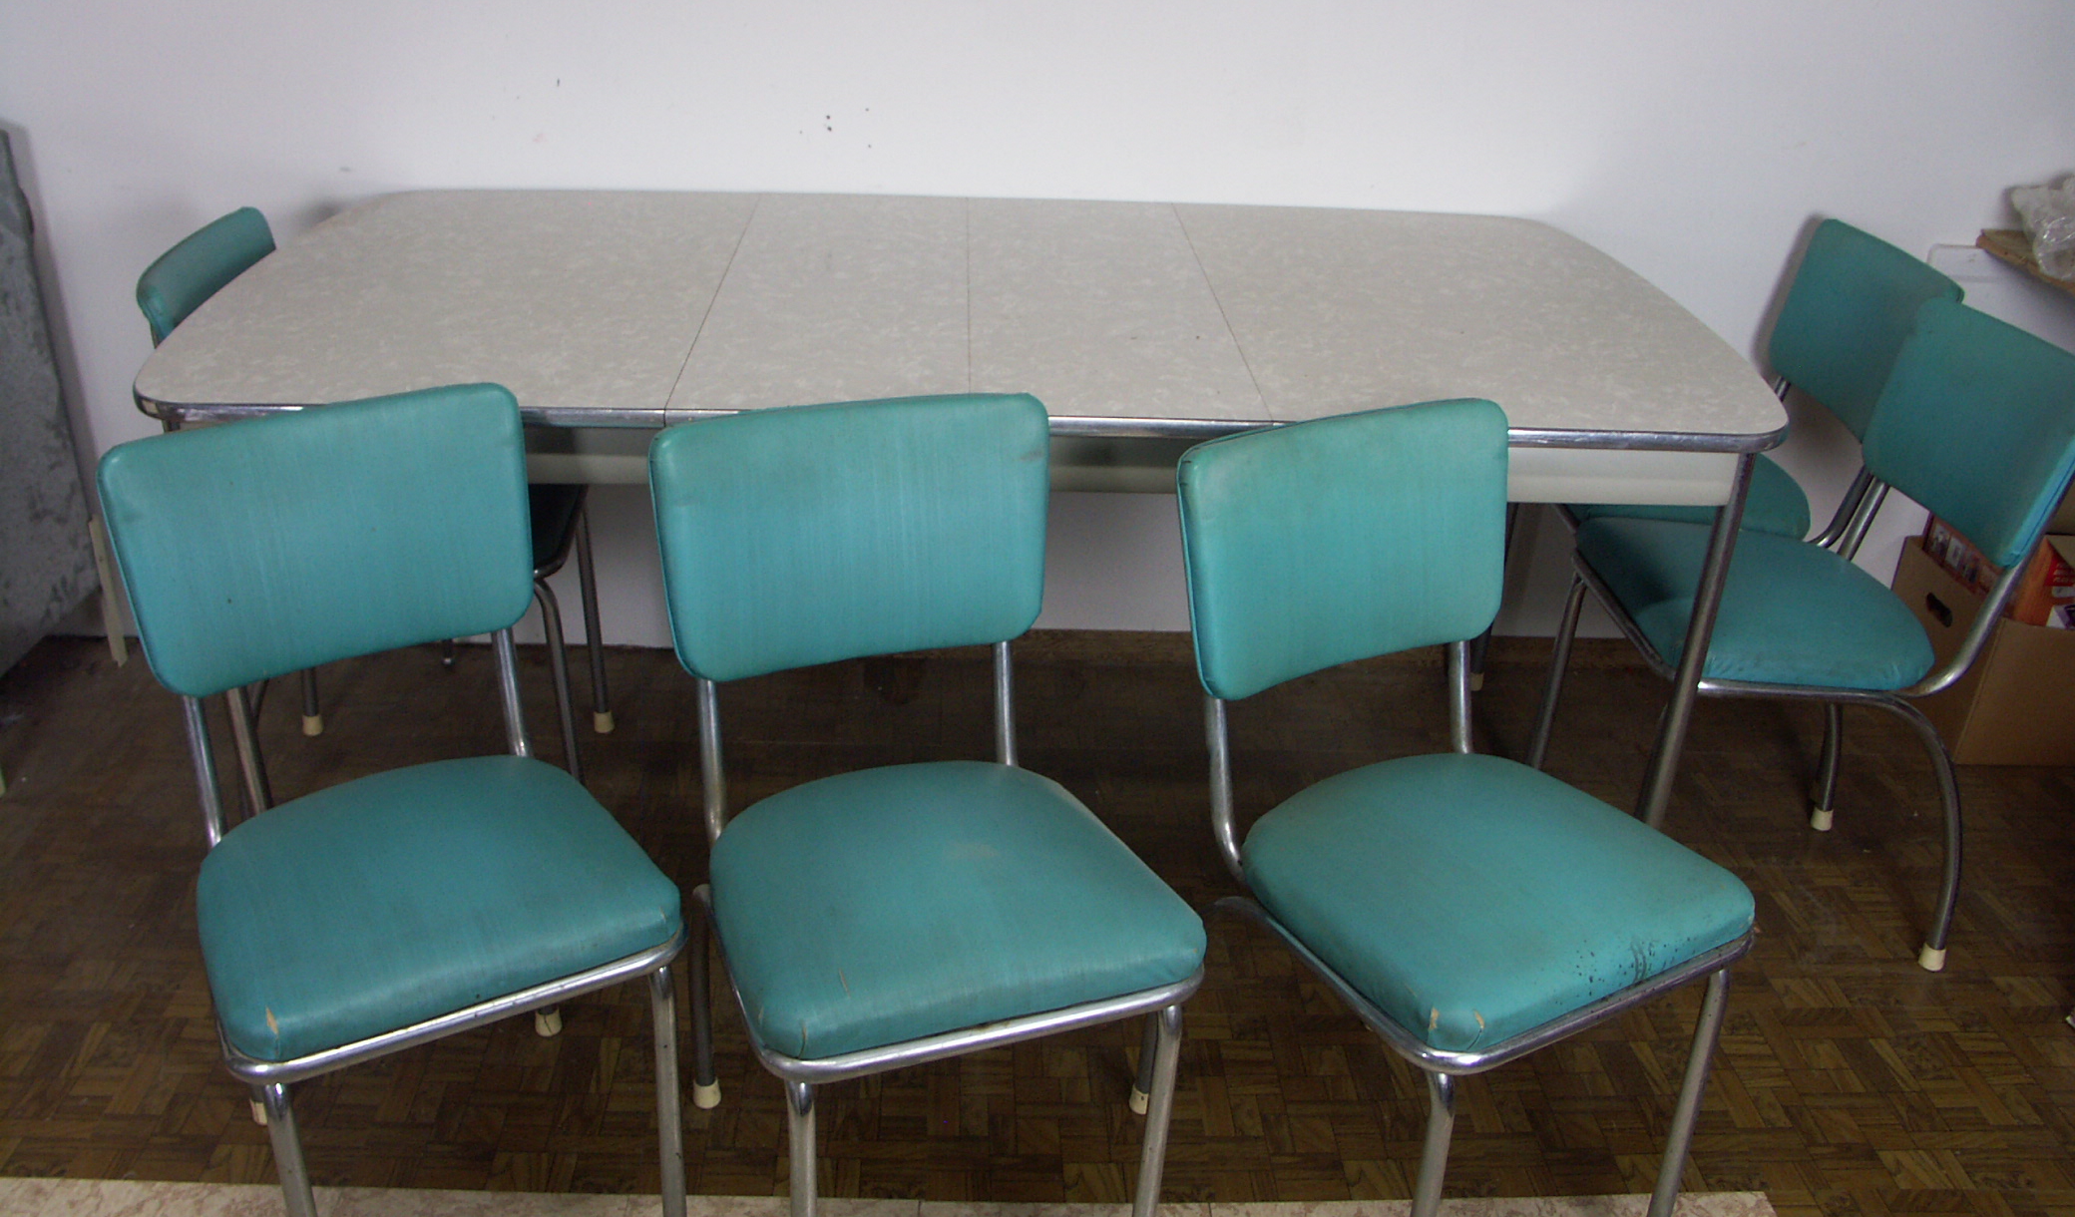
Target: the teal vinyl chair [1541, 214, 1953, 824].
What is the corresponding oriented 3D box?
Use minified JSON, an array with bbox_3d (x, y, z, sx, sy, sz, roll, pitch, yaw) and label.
[{"bbox_3d":[1.002,-0.150,2.528,0.490,0.815,0.394,0,26,-6],"label":"teal vinyl chair"}]

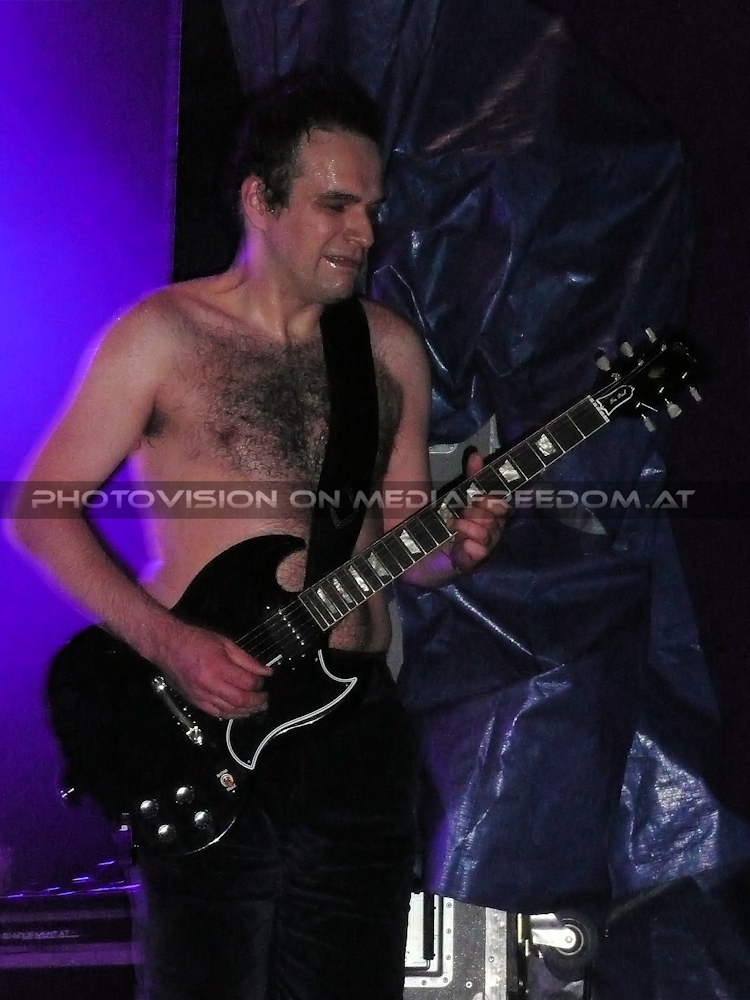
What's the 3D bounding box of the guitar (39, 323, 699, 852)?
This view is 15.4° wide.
[{"bbox_3d":[0.020,0.088,3.662,1.005,0.335,0.070,-35,-19,0],"label":"guitar"}]

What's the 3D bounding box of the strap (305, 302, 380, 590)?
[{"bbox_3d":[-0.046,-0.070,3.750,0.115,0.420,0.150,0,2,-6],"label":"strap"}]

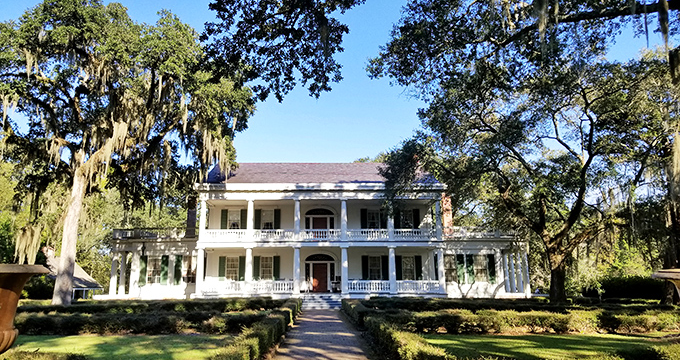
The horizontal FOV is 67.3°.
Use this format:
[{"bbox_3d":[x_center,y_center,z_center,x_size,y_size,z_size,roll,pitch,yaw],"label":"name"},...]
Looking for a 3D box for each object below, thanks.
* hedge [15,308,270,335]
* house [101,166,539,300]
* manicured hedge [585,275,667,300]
[{"bbox_3d":[-7.864,5.658,19.969,10.100,0.720,1.300,0,-11,-1],"label":"hedge"},{"bbox_3d":[-1.796,4.822,45.420,34.900,12.400,13.000,0,-11,-1],"label":"house"},{"bbox_3d":[28.426,11.055,52.182,8.600,2.550,2.500,0,-11,-1],"label":"manicured hedge"}]

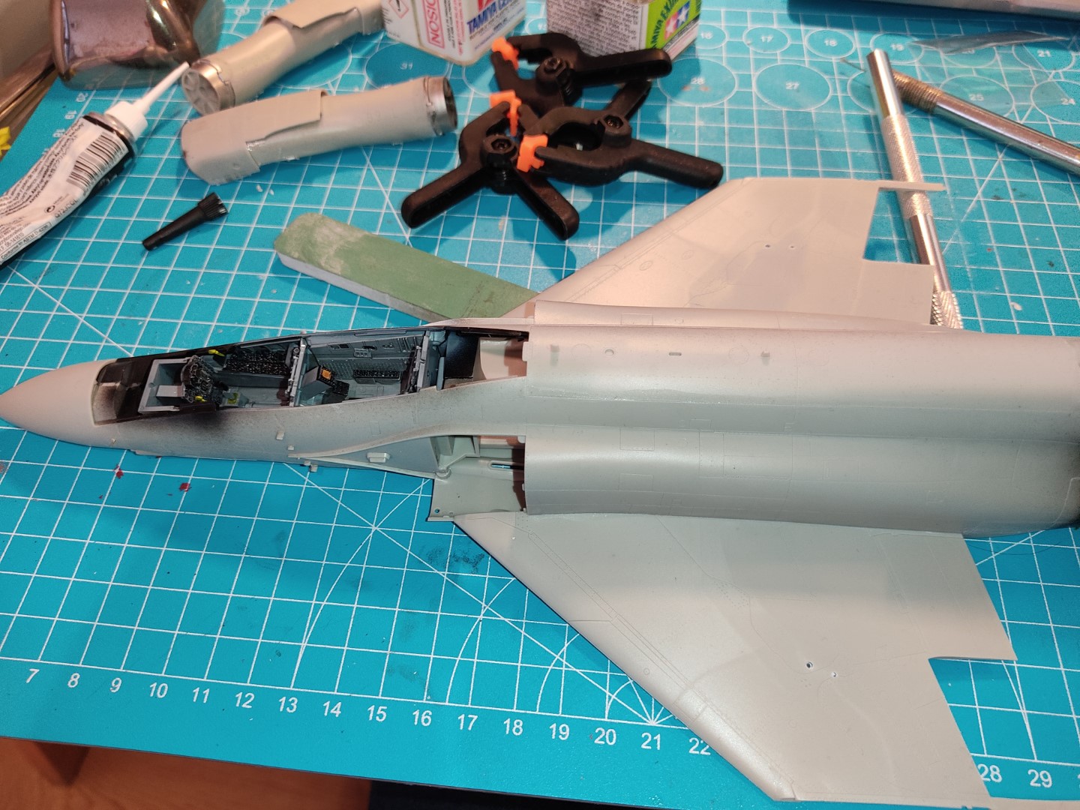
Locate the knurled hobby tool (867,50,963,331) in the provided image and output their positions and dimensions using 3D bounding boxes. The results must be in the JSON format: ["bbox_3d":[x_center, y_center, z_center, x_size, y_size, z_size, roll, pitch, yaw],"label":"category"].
[{"bbox_3d":[0.116,-0.061,0.249,0.009,0.009,0.147,1,59,2],"label":"knurled hobby tool"}]

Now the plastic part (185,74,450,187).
[{"bbox_3d":[-0.073,-0.095,0.272,0.091,0.019,0.021,-11,58,-6],"label":"plastic part"}]

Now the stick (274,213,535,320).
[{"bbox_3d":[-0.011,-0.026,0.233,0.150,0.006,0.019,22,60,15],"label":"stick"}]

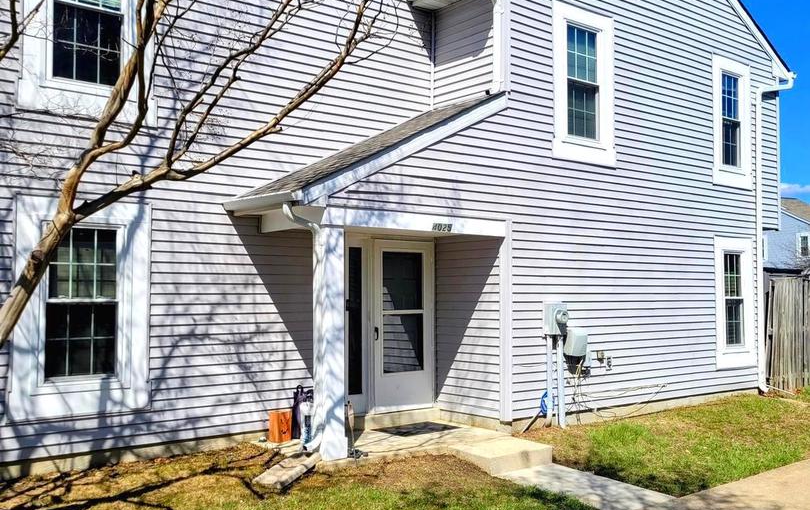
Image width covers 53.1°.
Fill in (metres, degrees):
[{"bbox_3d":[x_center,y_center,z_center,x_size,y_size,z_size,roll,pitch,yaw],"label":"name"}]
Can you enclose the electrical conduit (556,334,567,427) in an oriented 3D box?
[{"bbox_3d":[1.860,1.493,9.616,0.068,1.110,0.068,2,-3,-38],"label":"electrical conduit"}]

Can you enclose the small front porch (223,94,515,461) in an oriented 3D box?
[{"bbox_3d":[-0.272,0.047,8.722,3.070,3.901,1.259,2,-3,-38],"label":"small front porch"}]

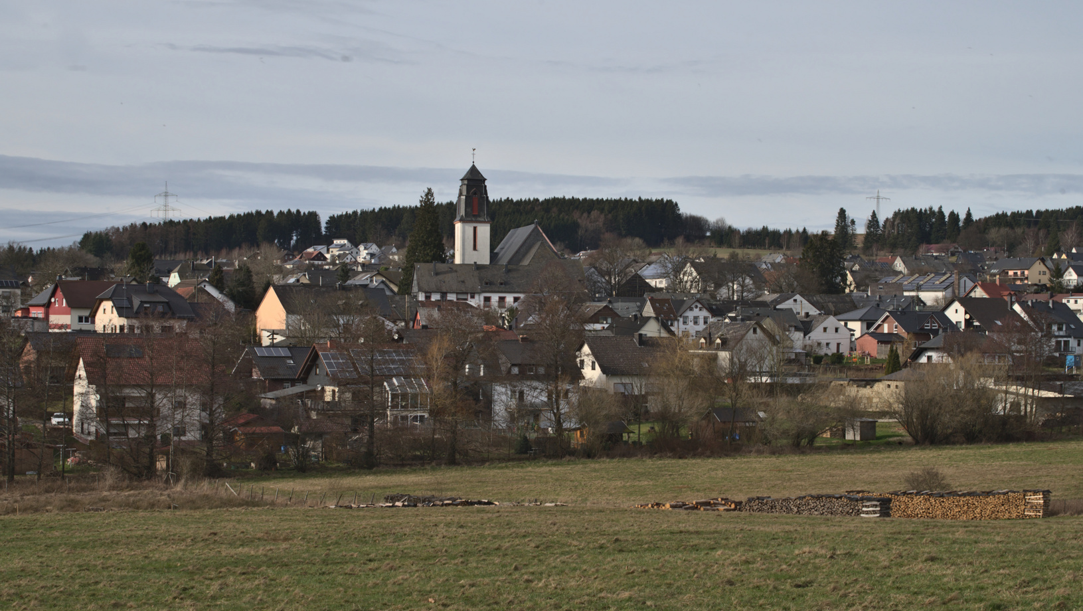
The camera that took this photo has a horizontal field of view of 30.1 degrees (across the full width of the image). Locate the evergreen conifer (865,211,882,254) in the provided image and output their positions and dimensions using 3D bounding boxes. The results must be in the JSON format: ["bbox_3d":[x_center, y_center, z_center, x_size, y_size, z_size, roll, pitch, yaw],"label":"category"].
[{"bbox_3d":[145.110,-31.590,880.000,7.600,19.980,7.400,0,0,0],"label":"evergreen conifer"}]

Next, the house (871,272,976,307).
[{"bbox_3d":[86.620,-2.390,455.000,11.500,9.950,21.500,0,0,-40],"label":"house"}]

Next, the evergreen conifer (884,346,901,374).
[{"bbox_3d":[59.280,9.210,340.000,2.800,5.150,2.700,0,0,0],"label":"evergreen conifer"}]

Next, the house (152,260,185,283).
[{"bbox_3d":[-101.460,-8.500,550.000,10.000,7.980,9.000,0,0,0],"label":"house"}]

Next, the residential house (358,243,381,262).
[{"bbox_3d":[-82.840,-25.180,970.000,8.500,9.580,9.500,0,0,-43],"label":"residential house"}]

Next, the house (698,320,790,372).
[{"bbox_3d":[30.550,7.060,314.000,10.000,9.510,10.500,0,0,-34],"label":"house"}]

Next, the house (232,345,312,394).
[{"bbox_3d":[-31.400,8.430,243.000,9.800,7.150,8.400,0,0,-35],"label":"house"}]

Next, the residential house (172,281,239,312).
[{"bbox_3d":[-61.380,-1.070,358.000,11.300,7.070,10.500,0,0,-39],"label":"residential house"}]

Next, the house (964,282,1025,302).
[{"bbox_3d":[96.690,-0.450,430.000,11.000,8.680,9.500,0,0,-40],"label":"house"}]

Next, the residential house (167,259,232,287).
[{"bbox_3d":[-84.870,-6.390,495.000,12.500,8.950,9.500,0,0,-33],"label":"residential house"}]

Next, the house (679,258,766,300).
[{"bbox_3d":[40.530,-5.150,445.000,15.500,9.730,11.000,0,0,-20],"label":"house"}]

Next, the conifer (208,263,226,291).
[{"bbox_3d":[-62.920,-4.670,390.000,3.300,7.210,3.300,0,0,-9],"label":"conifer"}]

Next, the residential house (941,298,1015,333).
[{"bbox_3d":[82.840,3.260,374.000,13.500,9.360,13.000,0,0,-40],"label":"residential house"}]

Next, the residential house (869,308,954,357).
[{"bbox_3d":[63.430,4.860,345.000,13.000,7.830,9.300,0,0,-36],"label":"residential house"}]

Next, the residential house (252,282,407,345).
[{"bbox_3d":[-34.550,1.520,328.000,21.500,9.790,9.500,0,0,-36],"label":"residential house"}]

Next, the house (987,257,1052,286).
[{"bbox_3d":[145.120,-10.260,610.000,10.500,8.720,16.000,0,0,-38],"label":"house"}]

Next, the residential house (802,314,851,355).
[{"bbox_3d":[51.290,5.680,378.000,9.300,7.870,10.500,0,0,-24],"label":"residential house"}]

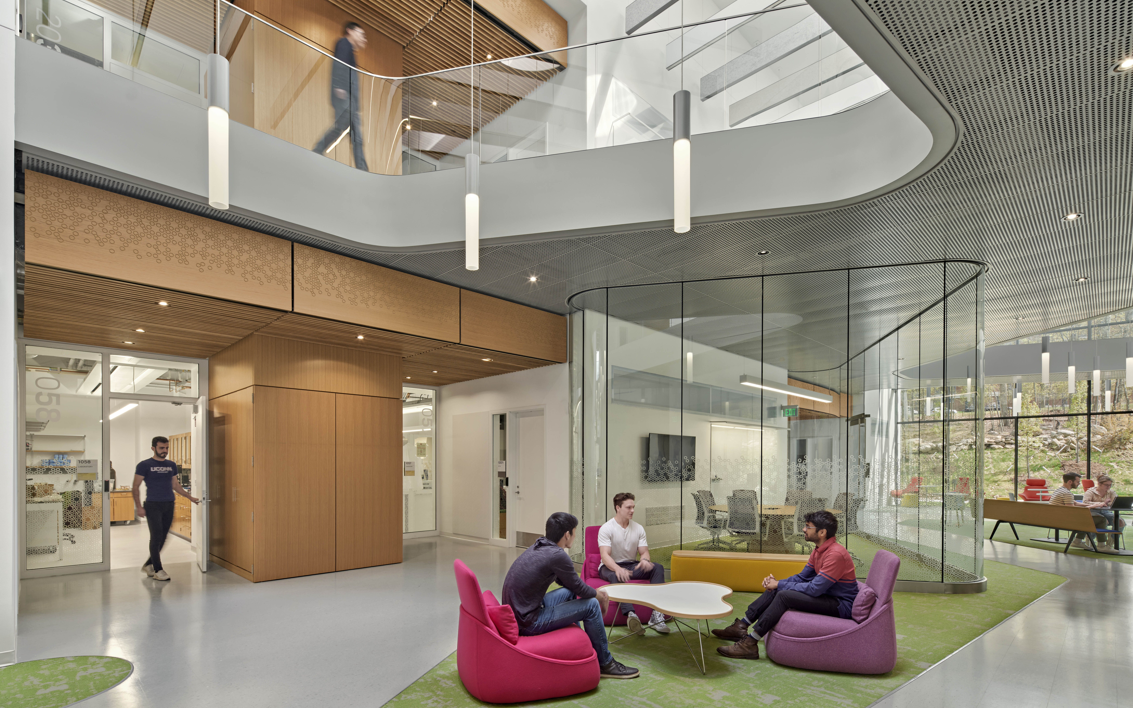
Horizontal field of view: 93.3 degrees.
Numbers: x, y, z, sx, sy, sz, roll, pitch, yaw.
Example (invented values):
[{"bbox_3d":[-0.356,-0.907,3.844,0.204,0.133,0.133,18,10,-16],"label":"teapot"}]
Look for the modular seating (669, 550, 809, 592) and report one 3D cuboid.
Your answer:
[{"bbox_3d":[2.260,2.564,6.320,1.950,0.410,0.430,-1,-6,13],"label":"modular seating"}]

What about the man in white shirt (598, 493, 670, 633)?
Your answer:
[{"bbox_3d":[0.600,1.891,4.980,0.530,1.180,0.820,3,-6,-23],"label":"man in white shirt"}]

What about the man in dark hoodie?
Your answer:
[{"bbox_3d":[0.010,1.707,3.860,0.930,1.170,0.550,2,-6,-20],"label":"man in dark hoodie"}]

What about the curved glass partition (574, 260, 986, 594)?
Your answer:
[{"bbox_3d":[3.130,1.373,9.250,5.200,3.850,6.000,-1,-6,14],"label":"curved glass partition"}]

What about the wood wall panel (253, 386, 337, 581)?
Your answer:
[{"bbox_3d":[-3.495,1.672,6.936,0.985,2.424,0.050,5,-8,-43],"label":"wood wall panel"}]

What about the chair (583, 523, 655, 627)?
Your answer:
[{"bbox_3d":[0.520,2.159,5.350,0.750,0.840,0.900,2,-6,-16],"label":"chair"}]

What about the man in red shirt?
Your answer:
[{"bbox_3d":[1.680,1.761,4.180,1.020,1.110,0.510,-1,-6,13],"label":"man in red shirt"}]

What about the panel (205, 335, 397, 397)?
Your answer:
[{"bbox_3d":[-4.010,0.371,8.150,1.970,0.650,2.400,6,-8,-44],"label":"panel"}]

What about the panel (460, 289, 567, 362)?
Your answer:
[{"bbox_3d":[-0.728,-0.354,7.860,1.971,0.724,0.060,5,-8,-43],"label":"panel"}]

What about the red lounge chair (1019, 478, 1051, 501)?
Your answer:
[{"bbox_3d":[13.970,4.220,15.900,0.800,1.020,0.800,-5,-8,41],"label":"red lounge chair"}]

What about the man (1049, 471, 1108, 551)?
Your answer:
[{"bbox_3d":[8.500,2.625,8.850,0.820,1.270,0.520,1,-6,-7],"label":"man"}]

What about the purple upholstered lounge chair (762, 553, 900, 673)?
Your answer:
[{"bbox_3d":[1.940,1.886,4.060,0.850,0.810,0.730,-1,-6,13],"label":"purple upholstered lounge chair"}]

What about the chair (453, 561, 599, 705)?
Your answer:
[{"bbox_3d":[-0.310,1.849,3.770,0.920,0.840,0.750,2,-6,-17],"label":"chair"}]

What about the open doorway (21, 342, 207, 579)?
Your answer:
[{"bbox_3d":[-6.119,1.459,7.390,2.002,3.036,0.220,6,-8,-44],"label":"open doorway"}]

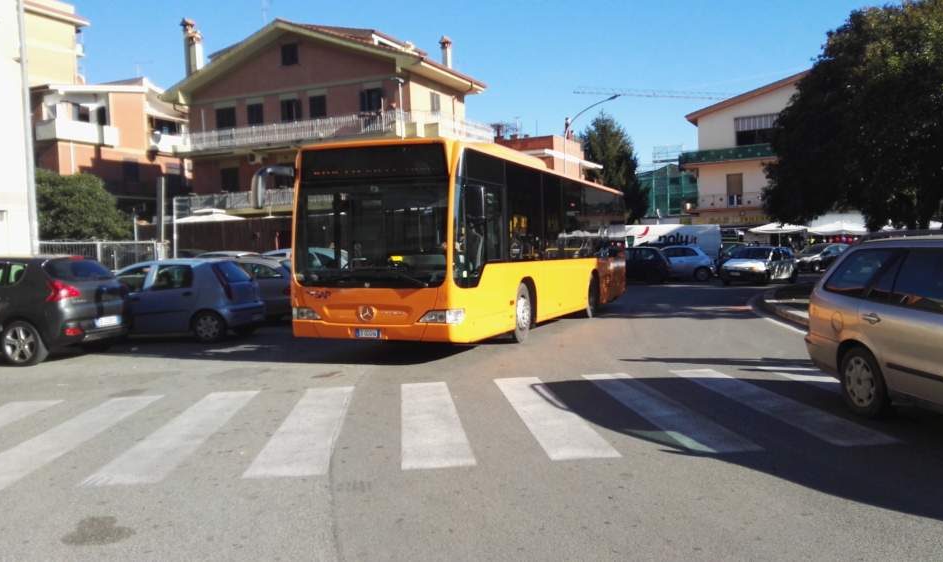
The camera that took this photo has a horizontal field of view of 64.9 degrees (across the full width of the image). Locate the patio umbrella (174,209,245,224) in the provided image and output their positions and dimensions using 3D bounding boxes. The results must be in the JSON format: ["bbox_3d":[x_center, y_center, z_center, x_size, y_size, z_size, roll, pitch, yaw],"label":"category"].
[{"bbox_3d":[-9.888,-1.198,27.953,2.800,3.000,2.800,-1,2,22],"label":"patio umbrella"}]

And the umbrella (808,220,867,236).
[{"bbox_3d":[21.402,-2.150,43.415,3.400,2.600,3.400,-2,2,0],"label":"umbrella"}]

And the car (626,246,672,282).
[{"bbox_3d":[6.124,-0.638,31.386,4.000,1.470,1.700,-2,2,-2],"label":"car"}]

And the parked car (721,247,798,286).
[{"bbox_3d":[11.500,-0.624,29.500,3.750,1.480,1.640,-3,3,-43],"label":"parked car"}]

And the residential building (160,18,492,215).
[{"bbox_3d":[-7.100,-5.970,37.600,14.200,12.600,8.600,-1,2,23],"label":"residential building"}]

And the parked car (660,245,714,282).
[{"bbox_3d":[8.771,-0.676,32.800,3.650,1.500,1.650,-2,2,-6],"label":"parked car"}]

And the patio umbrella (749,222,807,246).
[{"bbox_3d":[17.326,-1.971,41.922,3.300,2.600,3.300,-2,2,0],"label":"patio umbrella"}]

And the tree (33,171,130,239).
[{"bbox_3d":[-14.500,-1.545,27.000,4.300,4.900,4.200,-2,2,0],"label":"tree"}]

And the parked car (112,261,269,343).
[{"bbox_3d":[-6.018,0.346,14.171,3.840,1.480,1.660,-1,2,5],"label":"parked car"}]

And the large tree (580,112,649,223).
[{"bbox_3d":[9.563,-6.546,53.740,6.200,11.200,6.200,-2,2,0],"label":"large tree"}]

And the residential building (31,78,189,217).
[{"bbox_3d":[-22.969,-5.262,42.937,9.500,11.400,10.500,-1,2,22],"label":"residential building"}]

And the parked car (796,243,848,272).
[{"bbox_3d":[18.063,-1.222,37.248,4.150,1.470,1.720,-2,2,-6],"label":"parked car"}]

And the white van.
[{"bbox_3d":[9.300,-1.420,37.200,6.000,2.650,2.050,-2,2,-12],"label":"white van"}]

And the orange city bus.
[{"bbox_3d":[0.740,-0.575,14.700,2.550,3.000,10.500,-1,2,24],"label":"orange city bus"}]

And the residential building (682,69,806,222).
[{"bbox_3d":[24.700,-7.504,54.000,16.000,12.800,11.000,0,2,29],"label":"residential building"}]

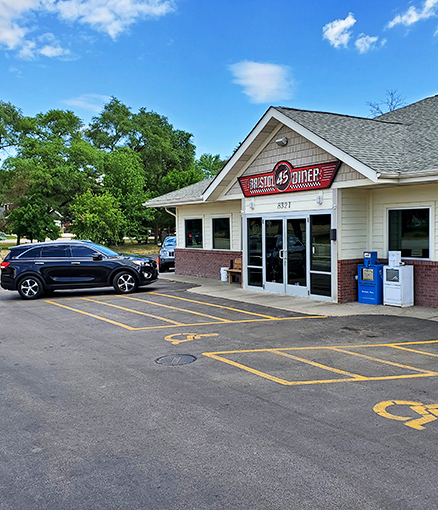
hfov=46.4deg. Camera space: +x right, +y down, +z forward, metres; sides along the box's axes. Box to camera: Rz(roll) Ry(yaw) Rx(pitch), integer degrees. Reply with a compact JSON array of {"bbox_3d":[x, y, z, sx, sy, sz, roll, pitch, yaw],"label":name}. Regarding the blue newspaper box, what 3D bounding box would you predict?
[{"bbox_3d":[3.606,0.523,11.931,0.440,1.230,0.530,-3,4,-34],"label":"blue newspaper box"}]

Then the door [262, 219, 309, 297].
[{"bbox_3d":[1.767,0.002,13.741,0.090,2.140,1.850,-3,4,-34],"label":"door"}]

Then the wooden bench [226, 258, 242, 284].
[{"bbox_3d":[0.775,0.570,16.336,0.660,0.770,1.220,-3,4,-34],"label":"wooden bench"}]

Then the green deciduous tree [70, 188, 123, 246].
[{"bbox_3d":[-12.177,-3.535,51.167,5.300,6.120,5.300,-2,3,-13],"label":"green deciduous tree"}]

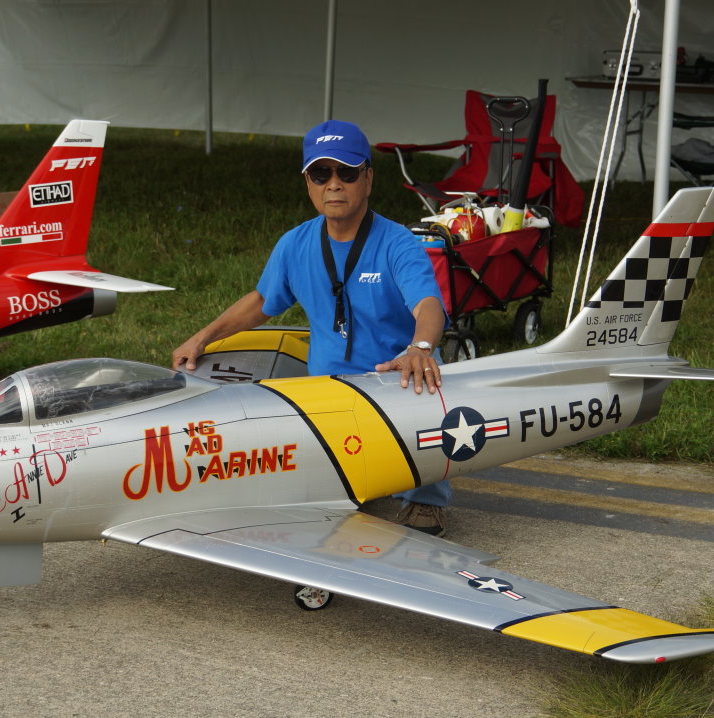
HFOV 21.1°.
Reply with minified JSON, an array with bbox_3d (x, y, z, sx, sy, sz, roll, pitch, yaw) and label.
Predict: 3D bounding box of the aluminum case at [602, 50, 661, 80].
[{"bbox_3d":[1.873,-1.982,12.950,0.440,0.180,0.330,3,12,4],"label":"aluminum case"}]

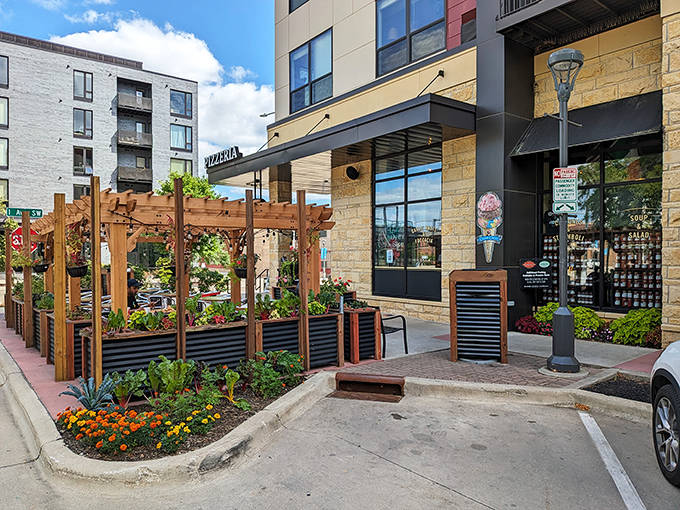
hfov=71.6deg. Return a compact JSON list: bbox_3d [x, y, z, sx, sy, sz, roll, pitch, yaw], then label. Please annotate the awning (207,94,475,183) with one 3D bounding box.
[{"bbox_3d":[-0.846,-2.768,13.313,1.750,0.510,10.300,-1,1,-38],"label":"awning"}]

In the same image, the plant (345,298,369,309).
[{"bbox_3d":[0.254,0.746,7.250,0.370,0.160,0.320,0,1,2],"label":"plant"}]

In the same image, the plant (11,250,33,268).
[{"bbox_3d":[-5.472,0.077,8.100,0.370,0.320,0.360,0,0,-34],"label":"plant"}]

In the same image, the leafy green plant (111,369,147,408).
[{"bbox_3d":[-2.172,1.368,4.830,0.350,0.400,0.340,-1,1,-24],"label":"leafy green plant"}]

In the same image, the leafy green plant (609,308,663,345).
[{"bbox_3d":[5.225,1.221,8.274,0.700,0.620,0.820,0,0,-40],"label":"leafy green plant"}]

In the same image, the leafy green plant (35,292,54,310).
[{"bbox_3d":[-4.949,0.784,7.950,0.370,0.320,0.360,0,0,-32],"label":"leafy green plant"}]

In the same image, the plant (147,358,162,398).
[{"bbox_3d":[-2.014,1.341,5.120,0.180,0.420,0.200,0,0,-22],"label":"plant"}]

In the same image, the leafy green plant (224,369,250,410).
[{"bbox_3d":[-1.115,1.458,5.130,0.280,0.400,0.300,0,0,-12],"label":"leafy green plant"}]

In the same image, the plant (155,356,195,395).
[{"bbox_3d":[-1.750,1.296,5.030,0.420,0.430,0.380,0,1,-19],"label":"plant"}]

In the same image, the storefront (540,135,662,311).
[{"bbox_3d":[4.819,-0.561,8.772,0.200,3.200,2.300,-1,1,-38],"label":"storefront"}]

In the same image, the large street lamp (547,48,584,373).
[{"bbox_3d":[2.989,-0.594,6.270,0.470,4.270,0.470,0,1,25],"label":"large street lamp"}]

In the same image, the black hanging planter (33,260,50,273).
[{"bbox_3d":[-6.078,0.234,9.600,0.330,0.240,0.330,-1,1,-32],"label":"black hanging planter"}]

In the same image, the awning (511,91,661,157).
[{"bbox_3d":[4.859,-2.621,9.247,1.000,1.000,2.780,0,0,-40],"label":"awning"}]

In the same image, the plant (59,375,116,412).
[{"bbox_3d":[-2.560,1.400,4.800,0.540,0.370,0.500,-1,1,-28],"label":"plant"}]

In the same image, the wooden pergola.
[{"bbox_3d":[-3.211,0.383,8.474,3.740,2.460,6.120,0,0,-40],"label":"wooden pergola"}]

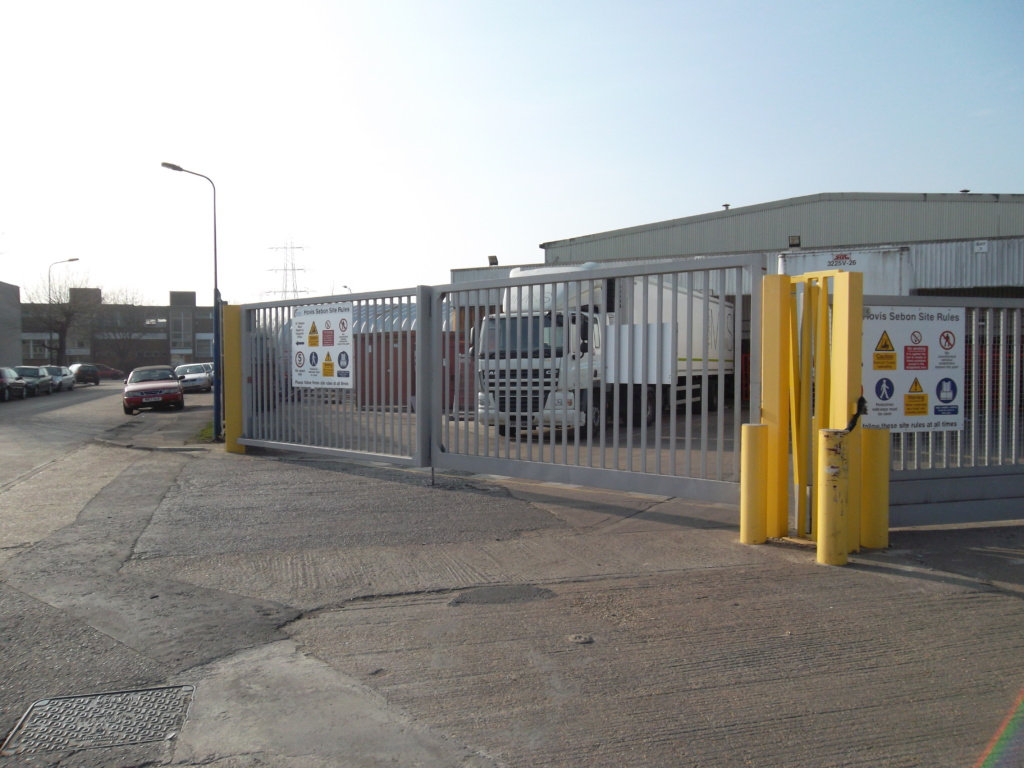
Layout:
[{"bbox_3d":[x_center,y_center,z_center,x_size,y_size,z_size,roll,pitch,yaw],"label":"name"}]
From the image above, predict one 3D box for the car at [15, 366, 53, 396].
[{"bbox_3d":[-23.152,-0.134,38.131,1.680,1.410,4.100,-1,2,-19],"label":"car"}]

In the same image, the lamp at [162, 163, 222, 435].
[{"bbox_3d":[-6.246,-1.588,15.555,1.050,5.420,0.240,-1,2,-18],"label":"lamp"}]

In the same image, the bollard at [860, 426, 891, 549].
[{"bbox_3d":[2.980,0.844,6.556,0.215,0.980,0.215,0,2,0],"label":"bollard"}]

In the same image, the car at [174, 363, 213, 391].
[{"bbox_3d":[-17.130,-0.363,42.770,1.720,1.420,4.300,-3,2,-17],"label":"car"}]

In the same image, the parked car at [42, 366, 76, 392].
[{"bbox_3d":[-25.652,-0.304,44.381,1.700,1.430,4.150,-1,2,-19],"label":"parked car"}]

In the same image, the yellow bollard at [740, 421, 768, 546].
[{"bbox_3d":[2.044,0.843,6.723,0.215,0.980,0.215,0,2,0],"label":"yellow bollard"}]

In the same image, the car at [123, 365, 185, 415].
[{"bbox_3d":[-11.962,0.087,26.714,1.710,1.430,4.550,-5,3,-22],"label":"car"}]

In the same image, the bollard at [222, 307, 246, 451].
[{"bbox_3d":[-4.716,-0.080,13.601,0.270,2.500,0.270,-1,2,-19],"label":"bollard"}]

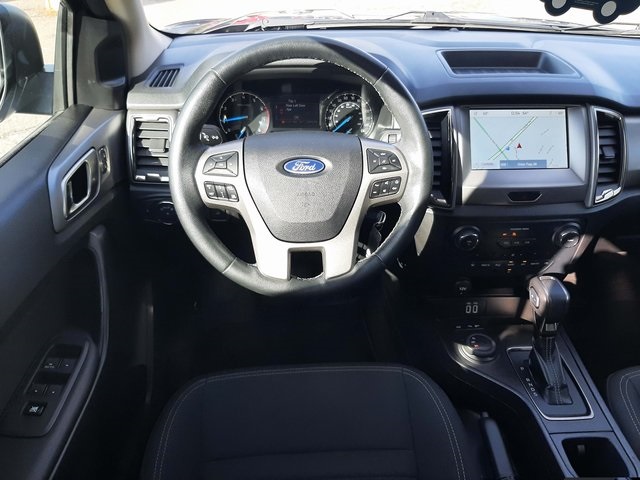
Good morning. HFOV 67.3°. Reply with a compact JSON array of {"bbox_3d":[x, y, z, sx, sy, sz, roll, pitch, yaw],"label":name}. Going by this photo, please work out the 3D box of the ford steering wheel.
[{"bbox_3d":[-0.028,-0.110,0.713,0.380,0.375,0.100,-1,9,-1],"label":"ford steering wheel"}]

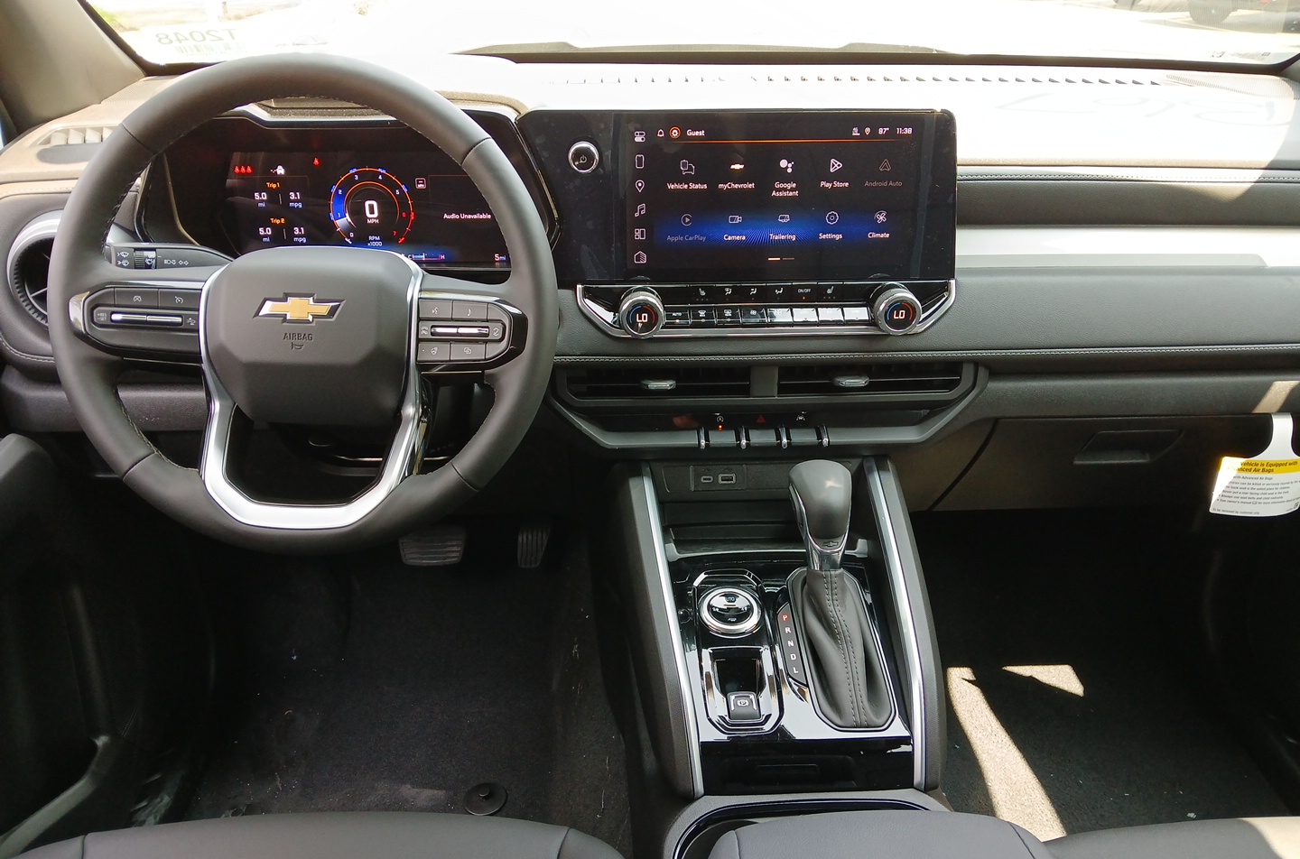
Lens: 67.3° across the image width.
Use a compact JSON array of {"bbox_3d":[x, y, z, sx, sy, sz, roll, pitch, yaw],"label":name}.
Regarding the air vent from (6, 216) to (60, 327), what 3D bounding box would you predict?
[{"bbox_3d":[-0.490,-0.139,0.835,0.107,0.107,0.045,-1,20,-3],"label":"air vent"}]

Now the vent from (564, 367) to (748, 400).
[{"bbox_3d":[0.005,-0.044,0.894,0.171,0.036,0.035,-1,25,-2],"label":"vent"}]

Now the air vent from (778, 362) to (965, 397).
[{"bbox_3d":[0.202,-0.047,0.899,0.171,0.036,0.035,-2,25,-5],"label":"air vent"}]

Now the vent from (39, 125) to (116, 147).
[{"bbox_3d":[-0.528,-0.277,0.920,0.100,0.024,0.020,-1,-17,-3],"label":"vent"}]

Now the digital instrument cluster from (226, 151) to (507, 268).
[{"bbox_3d":[-0.259,-0.203,0.900,0.262,0.110,0.020,-1,6,-3],"label":"digital instrument cluster"}]

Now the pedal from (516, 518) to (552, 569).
[{"bbox_3d":[-0.167,0.162,1.410,0.047,0.080,0.030,7,-8,-2],"label":"pedal"}]

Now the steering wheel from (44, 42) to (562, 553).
[{"bbox_3d":[-0.257,-0.093,0.746,0.374,0.374,0.090,-1,2,-4],"label":"steering wheel"}]

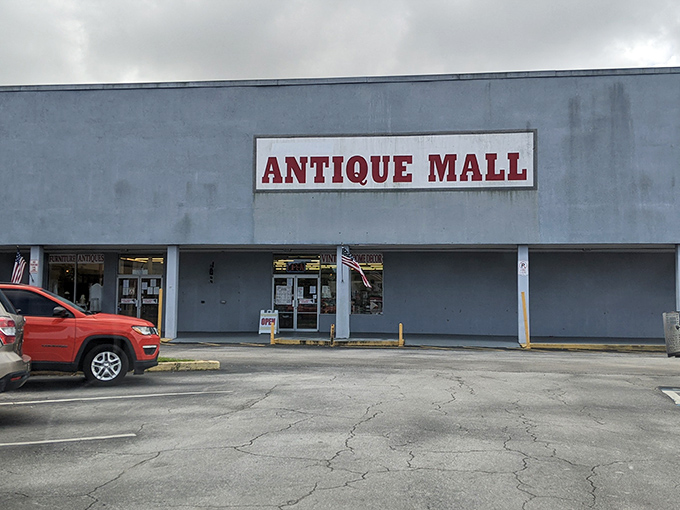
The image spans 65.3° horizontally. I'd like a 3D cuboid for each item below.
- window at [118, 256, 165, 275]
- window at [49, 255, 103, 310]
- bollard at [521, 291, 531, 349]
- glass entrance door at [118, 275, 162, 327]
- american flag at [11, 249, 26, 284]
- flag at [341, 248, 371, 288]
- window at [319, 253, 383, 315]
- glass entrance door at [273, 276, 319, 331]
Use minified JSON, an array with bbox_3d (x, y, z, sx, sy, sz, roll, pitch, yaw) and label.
[{"bbox_3d":[-7.905,0.442,21.159,1.885,0.722,0.100,0,-4,5],"label":"window"},{"bbox_3d":[-10.565,1.148,21.345,2.339,2.327,0.120,0,-4,5],"label":"window"},{"bbox_3d":[5.922,2.076,16.879,0.105,1.784,0.105,-4,-5,5],"label":"bollard"},{"bbox_3d":[-7.932,1.924,21.051,1.900,2.171,0.100,0,-4,5],"label":"glass entrance door"},{"bbox_3d":[-10.878,0.491,17.963,0.420,1.420,0.520,0,-4,5],"label":"american flag"},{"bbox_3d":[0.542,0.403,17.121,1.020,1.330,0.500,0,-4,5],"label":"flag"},{"bbox_3d":[0.467,1.107,20.383,2.429,2.352,0.120,0,-4,5],"label":"window"},{"bbox_3d":[-1.692,1.875,20.509,1.827,2.153,0.100,0,-4,5],"label":"glass entrance door"}]

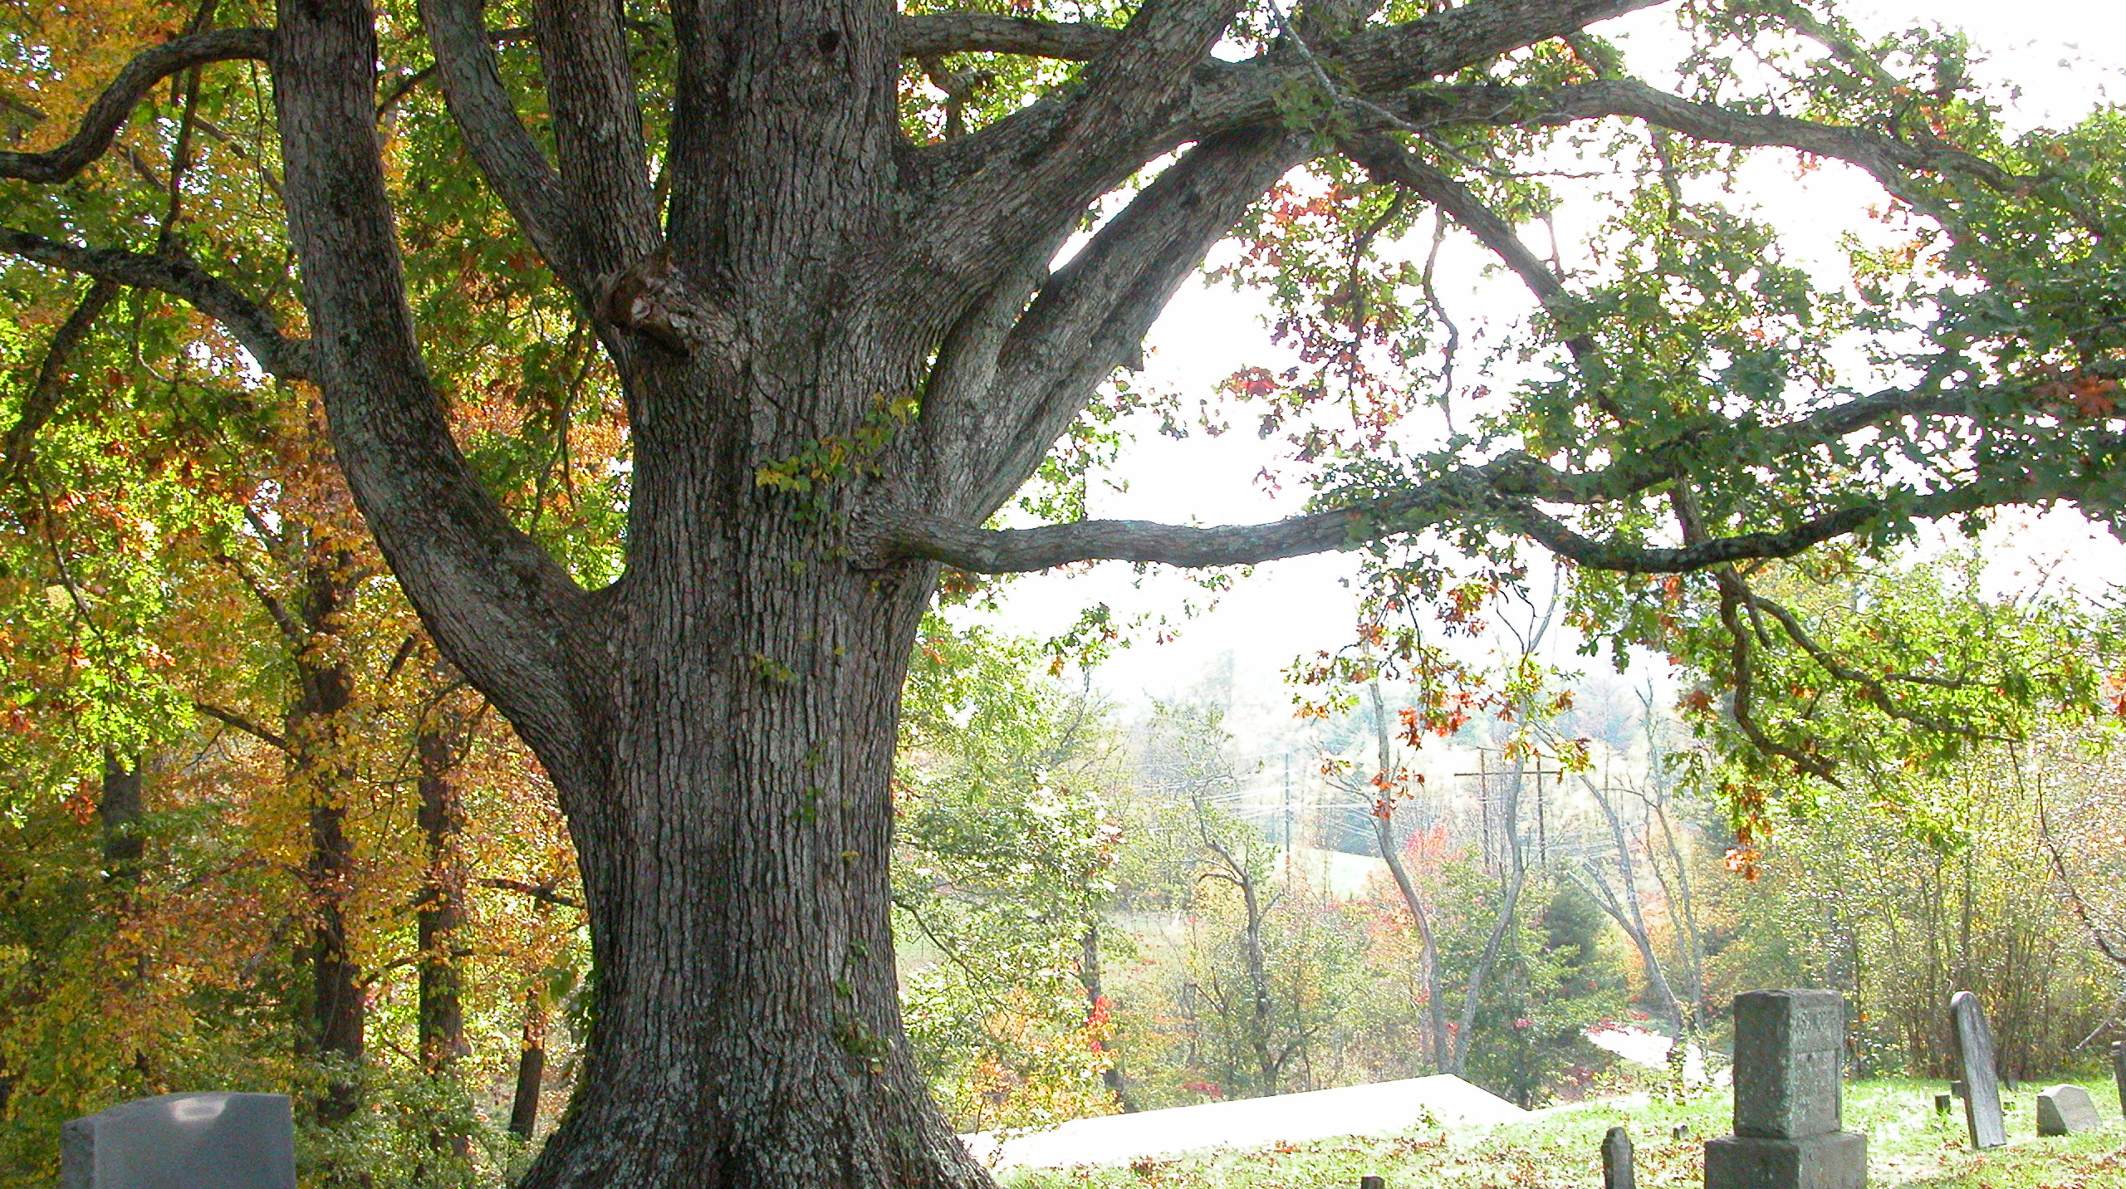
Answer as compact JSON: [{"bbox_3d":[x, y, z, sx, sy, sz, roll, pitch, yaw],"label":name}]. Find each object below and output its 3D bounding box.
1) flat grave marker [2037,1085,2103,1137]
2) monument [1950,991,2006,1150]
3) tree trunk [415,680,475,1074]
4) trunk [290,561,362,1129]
[{"bbox_3d":[6.142,3.149,15.700,0.200,0.280,0.520,-5,-8,39],"label":"flat grave marker"},{"bbox_3d":[5.323,2.753,14.950,0.070,0.900,0.450,-12,-12,36],"label":"monument"},{"bbox_3d":[-4.797,2.196,20.000,0.410,3.000,0.400,0,-6,0],"label":"tree trunk"},{"bbox_3d":[-5.692,1.874,20.000,0.420,4.600,0.420,-4,-6,0],"label":"trunk"}]

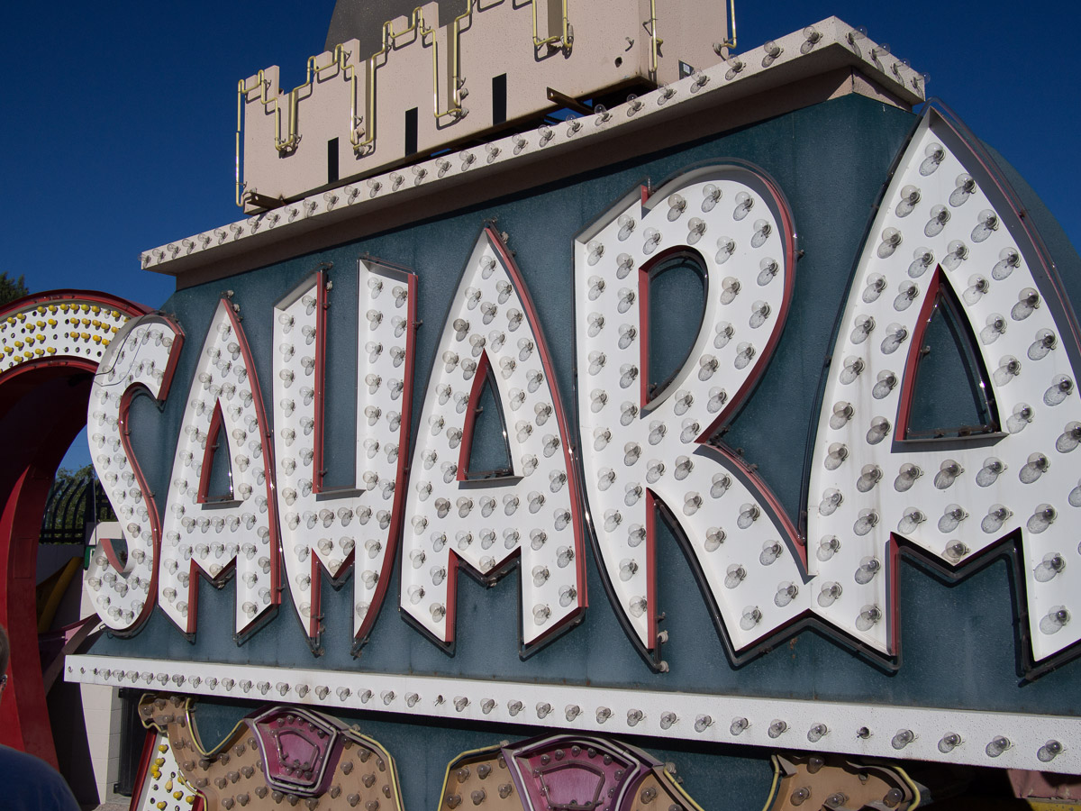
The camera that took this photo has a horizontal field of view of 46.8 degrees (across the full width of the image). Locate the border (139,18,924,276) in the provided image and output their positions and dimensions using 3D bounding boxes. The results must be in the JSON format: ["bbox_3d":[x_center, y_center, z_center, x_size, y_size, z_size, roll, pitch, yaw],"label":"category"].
[{"bbox_3d":[-0.404,-1.005,5.872,4.355,0.098,0.680,-8,-11,41],"label":"border"}]

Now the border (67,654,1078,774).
[{"bbox_3d":[-0.463,1.264,5.467,6.176,0.153,0.199,-8,-11,41],"label":"border"}]

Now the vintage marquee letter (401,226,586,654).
[{"bbox_3d":[-0.241,0.117,5.303,1.031,1.796,0.142,-8,-11,41],"label":"vintage marquee letter"}]

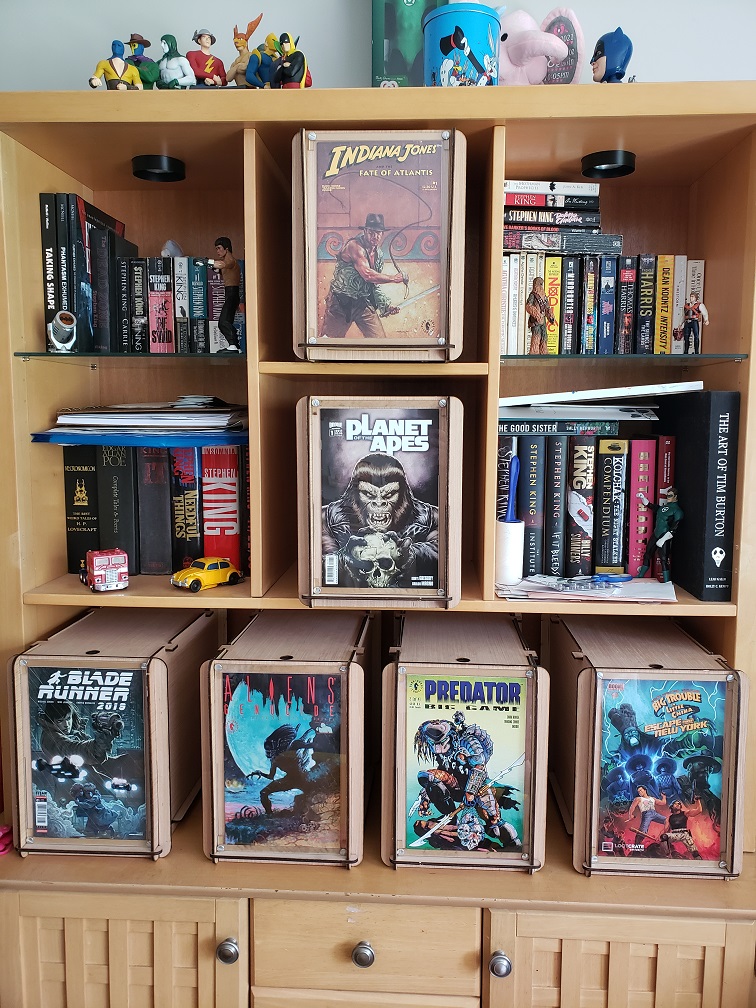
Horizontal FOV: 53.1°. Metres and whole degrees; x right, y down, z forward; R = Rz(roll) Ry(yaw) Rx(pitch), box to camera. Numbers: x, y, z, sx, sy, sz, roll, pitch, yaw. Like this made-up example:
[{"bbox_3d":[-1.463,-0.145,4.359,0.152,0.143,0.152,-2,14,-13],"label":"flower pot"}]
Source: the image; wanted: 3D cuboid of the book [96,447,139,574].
[{"bbox_3d":[-0.449,-0.001,1.401,0.068,0.238,0.160,1,7,3],"label":"book"}]

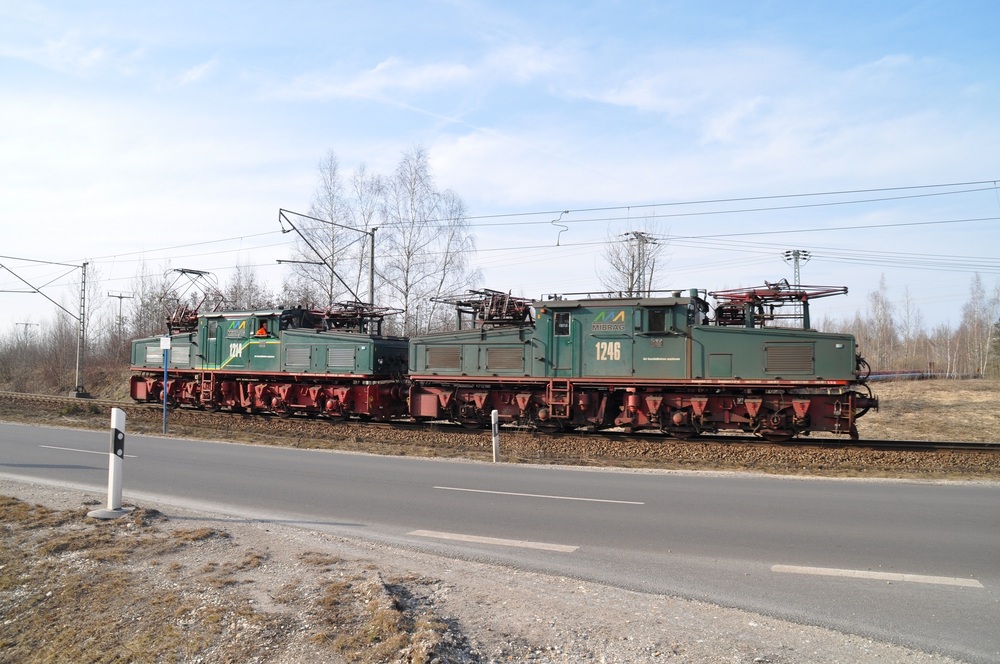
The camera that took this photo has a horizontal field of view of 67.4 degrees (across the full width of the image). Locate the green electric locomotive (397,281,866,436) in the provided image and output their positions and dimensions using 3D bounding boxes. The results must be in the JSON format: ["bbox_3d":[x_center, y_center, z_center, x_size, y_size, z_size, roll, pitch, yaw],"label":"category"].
[{"bbox_3d":[3.494,0.828,22.150,13.644,4.200,3.050,0,-1,22],"label":"green electric locomotive"}]

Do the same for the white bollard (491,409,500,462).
[{"bbox_3d":[-0.078,2.037,14.600,0.110,1.030,0.120,-1,-1,29],"label":"white bollard"}]

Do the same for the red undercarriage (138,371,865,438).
[{"bbox_3d":[-2.670,2.214,25.164,27.580,1.550,3.500,-1,-1,26],"label":"red undercarriage"}]

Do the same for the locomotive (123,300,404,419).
[{"bbox_3d":[-8.818,0.926,28.273,13.644,4.250,3.050,-1,-2,31],"label":"locomotive"}]

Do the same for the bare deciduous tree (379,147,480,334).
[{"bbox_3d":[-4.170,-3.837,45.099,5.600,14.714,6.000,0,-1,0],"label":"bare deciduous tree"}]

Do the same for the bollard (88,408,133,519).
[{"bbox_3d":[-3.885,1.302,7.500,0.360,1.050,0.330,0,-1,22],"label":"bollard"}]

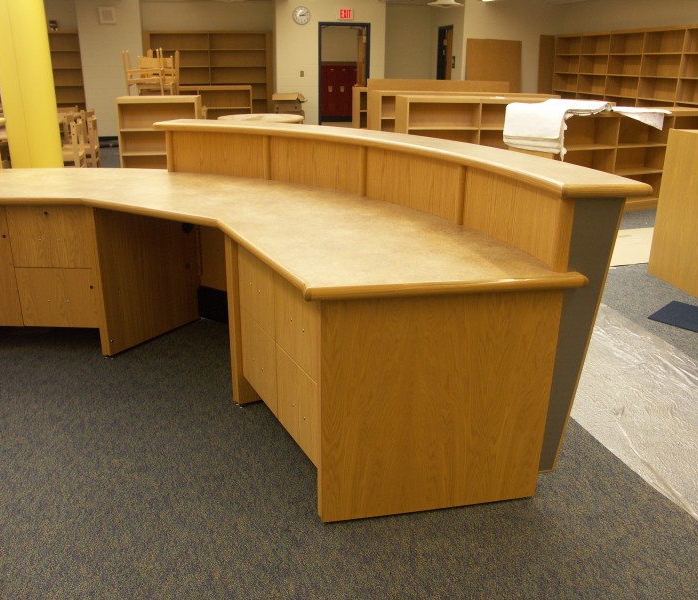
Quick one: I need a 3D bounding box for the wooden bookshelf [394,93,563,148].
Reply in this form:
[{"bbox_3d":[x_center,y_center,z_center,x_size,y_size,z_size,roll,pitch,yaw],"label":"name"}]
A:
[{"bbox_3d":[2.026,-2.077,8.511,2.747,1.093,0.608,-2,20,-8],"label":"wooden bookshelf"}]

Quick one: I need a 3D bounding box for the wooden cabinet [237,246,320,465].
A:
[{"bbox_3d":[-0.058,0.132,2.512,0.500,0.607,0.780,-9,22,-26],"label":"wooden cabinet"}]

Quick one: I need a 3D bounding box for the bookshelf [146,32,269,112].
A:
[{"bbox_3d":[-2.727,-4.218,12.857,2.511,2.070,0.330,0,20,-2],"label":"bookshelf"}]

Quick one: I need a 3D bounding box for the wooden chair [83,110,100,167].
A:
[{"bbox_3d":[-3.720,-2.211,9.121,0.450,0.820,0.420,-1,20,-4],"label":"wooden chair"}]

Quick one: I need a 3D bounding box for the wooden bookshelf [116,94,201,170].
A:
[{"bbox_3d":[-2.321,-1.983,8.119,0.948,1.086,0.570,-2,20,-8],"label":"wooden bookshelf"}]

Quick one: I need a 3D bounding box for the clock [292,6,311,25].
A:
[{"bbox_3d":[-0.878,-5.347,12.162,0.340,0.340,0.055,0,20,-2],"label":"clock"}]

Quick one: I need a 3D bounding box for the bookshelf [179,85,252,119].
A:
[{"bbox_3d":[-2.646,-3.259,11.627,1.852,1.091,0.520,-2,20,-7],"label":"bookshelf"}]

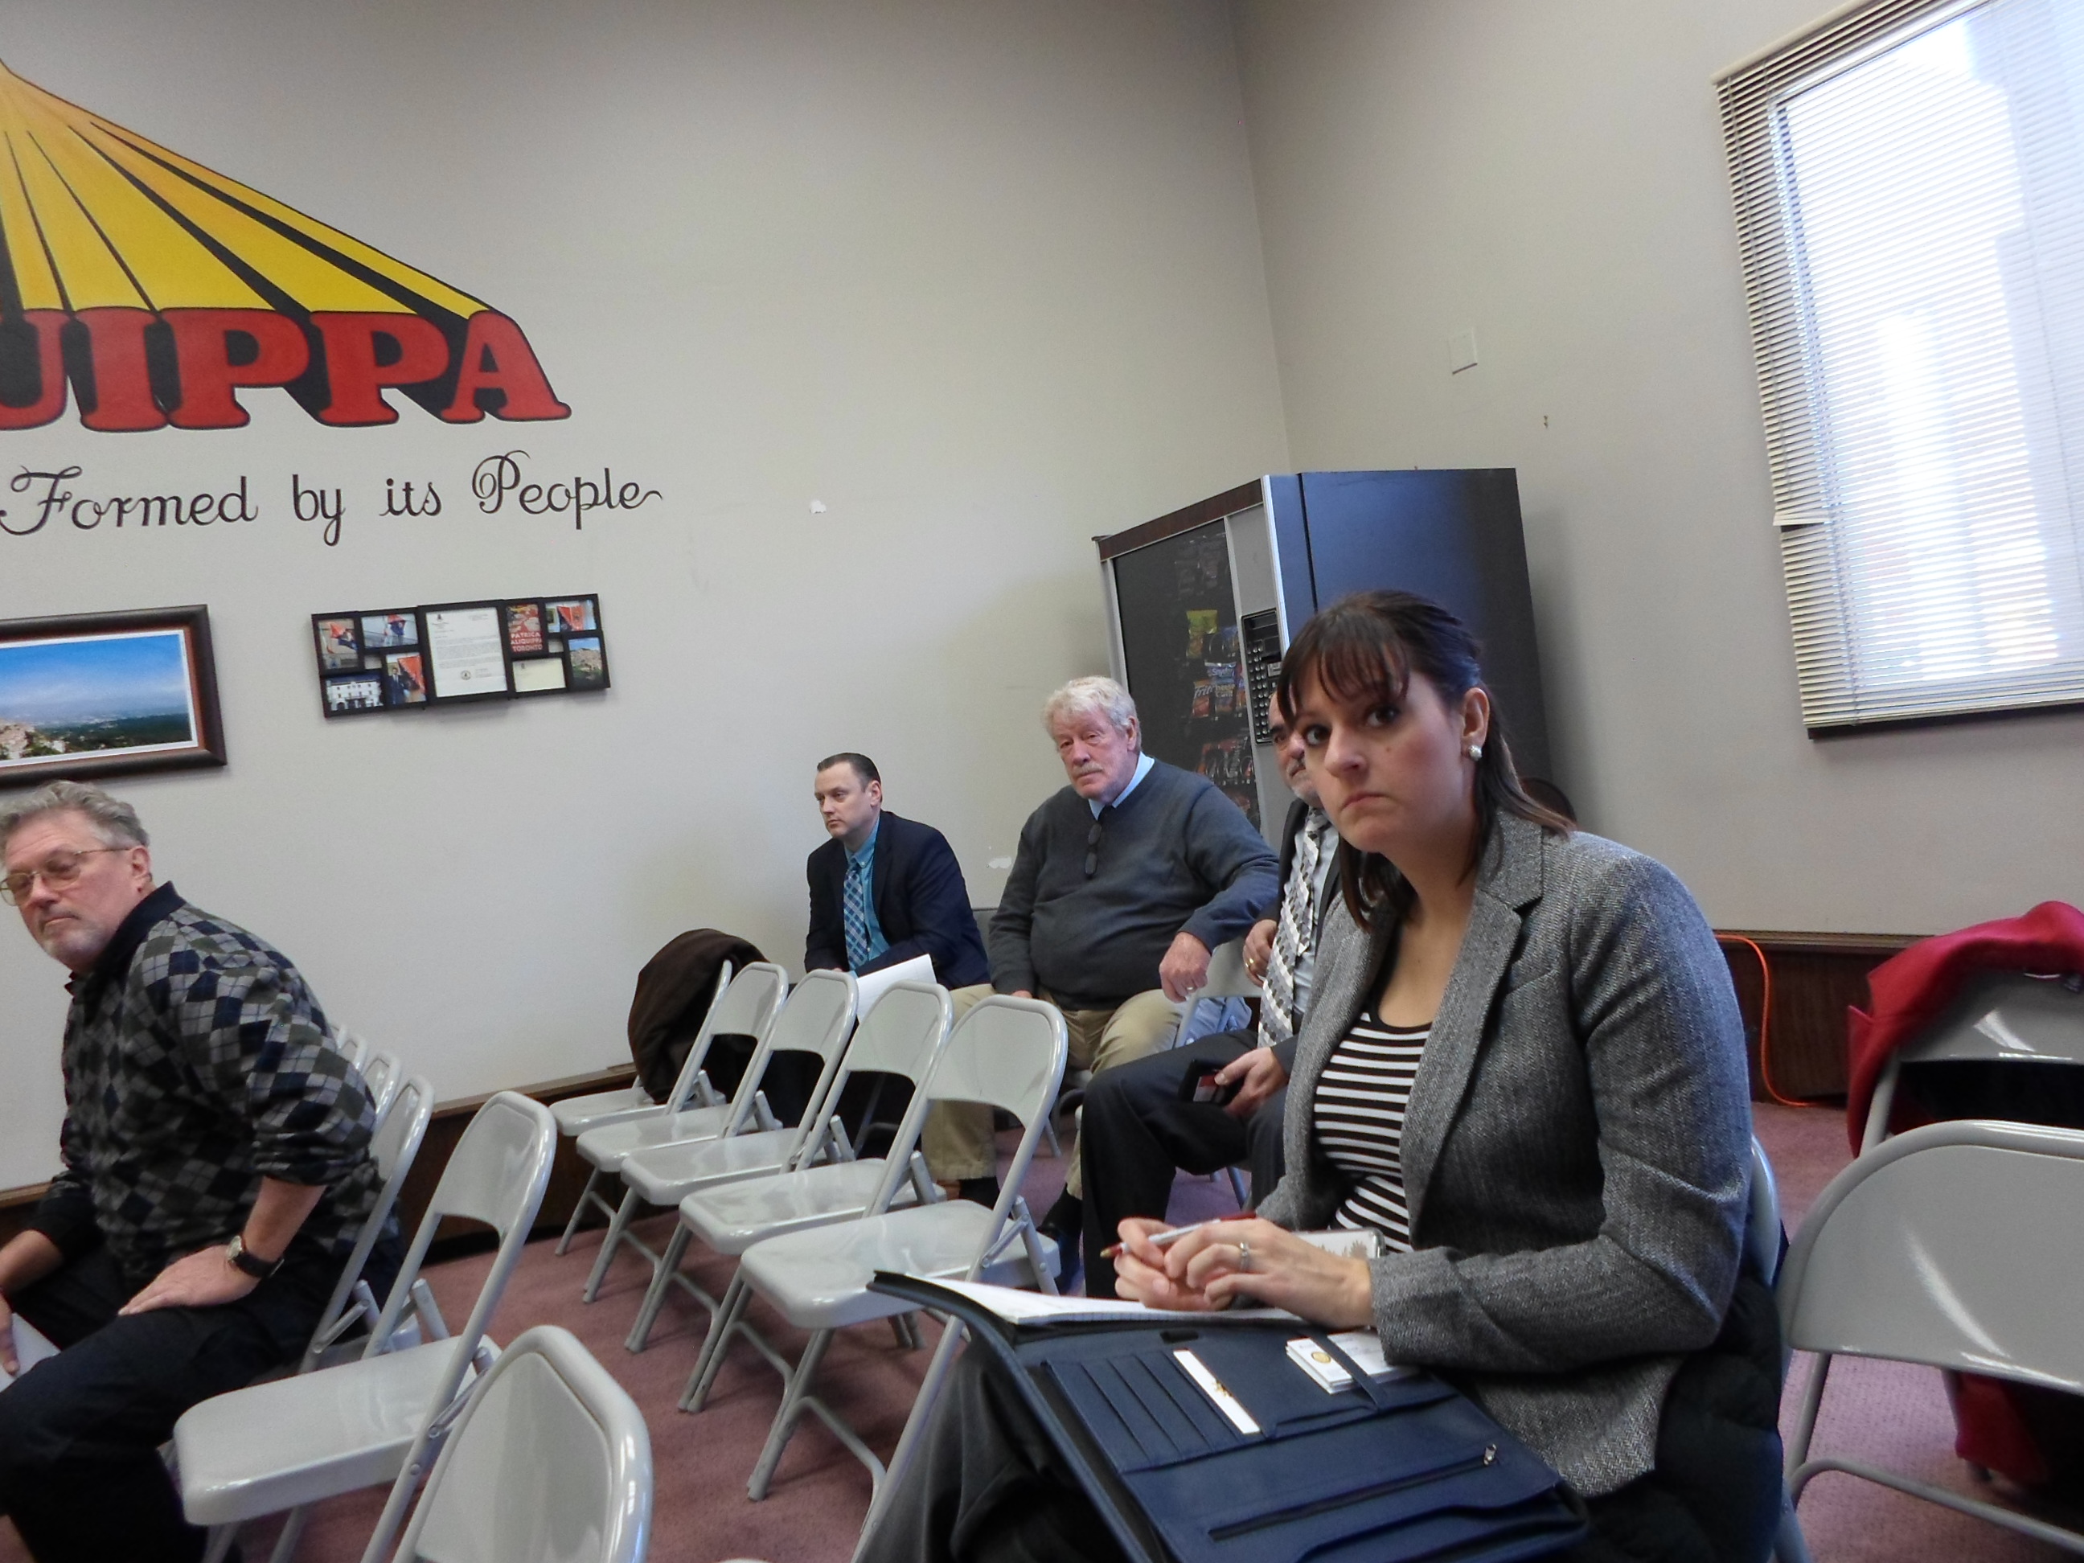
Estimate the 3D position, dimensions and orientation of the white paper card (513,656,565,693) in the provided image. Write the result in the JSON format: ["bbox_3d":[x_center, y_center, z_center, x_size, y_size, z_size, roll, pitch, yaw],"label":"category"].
[{"bbox_3d":[-1.528,-0.322,4.575,0.150,0.097,0.018,-8,0,-26],"label":"white paper card"}]

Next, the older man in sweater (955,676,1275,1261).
[{"bbox_3d":[0.080,0.442,3.425,0.740,1.310,0.720,-8,0,27],"label":"older man in sweater"}]

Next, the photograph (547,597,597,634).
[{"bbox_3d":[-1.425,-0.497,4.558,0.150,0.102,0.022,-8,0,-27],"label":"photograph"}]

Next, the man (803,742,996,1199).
[{"bbox_3d":[-0.431,0.546,4.321,0.570,1.280,0.700,-8,0,36],"label":"man"}]

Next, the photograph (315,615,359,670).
[{"bbox_3d":[-2.027,-0.393,4.340,0.097,0.147,0.018,-8,0,-26],"label":"photograph"}]

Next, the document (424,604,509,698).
[{"bbox_3d":[-1.713,-0.384,4.490,0.202,0.255,0.012,-8,0,-26],"label":"document"}]

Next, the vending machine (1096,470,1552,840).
[{"bbox_3d":[0.905,0.080,4.595,0.885,1.840,0.910,-8,0,-27],"label":"vending machine"}]

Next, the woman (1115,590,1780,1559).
[{"bbox_3d":[0.235,0.461,1.378,0.740,1.240,0.580,-8,0,-30],"label":"woman"}]

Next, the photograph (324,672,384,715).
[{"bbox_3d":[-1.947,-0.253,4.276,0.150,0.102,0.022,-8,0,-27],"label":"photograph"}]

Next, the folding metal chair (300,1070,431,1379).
[{"bbox_3d":[-1.213,0.898,2.376,0.520,0.758,0.465,-8,0,-35],"label":"folding metal chair"}]

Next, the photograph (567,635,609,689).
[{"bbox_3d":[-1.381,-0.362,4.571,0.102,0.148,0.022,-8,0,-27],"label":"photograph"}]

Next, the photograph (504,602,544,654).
[{"bbox_3d":[-1.566,-0.463,4.566,0.096,0.150,0.018,-8,0,-26],"label":"photograph"}]

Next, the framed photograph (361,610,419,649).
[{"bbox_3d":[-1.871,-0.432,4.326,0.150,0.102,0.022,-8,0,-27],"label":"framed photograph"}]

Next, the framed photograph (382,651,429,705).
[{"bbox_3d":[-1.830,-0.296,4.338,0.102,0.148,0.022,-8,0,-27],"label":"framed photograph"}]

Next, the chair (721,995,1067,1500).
[{"bbox_3d":[-0.204,0.764,2.387,0.520,0.758,0.465,-8,0,-27],"label":"chair"}]

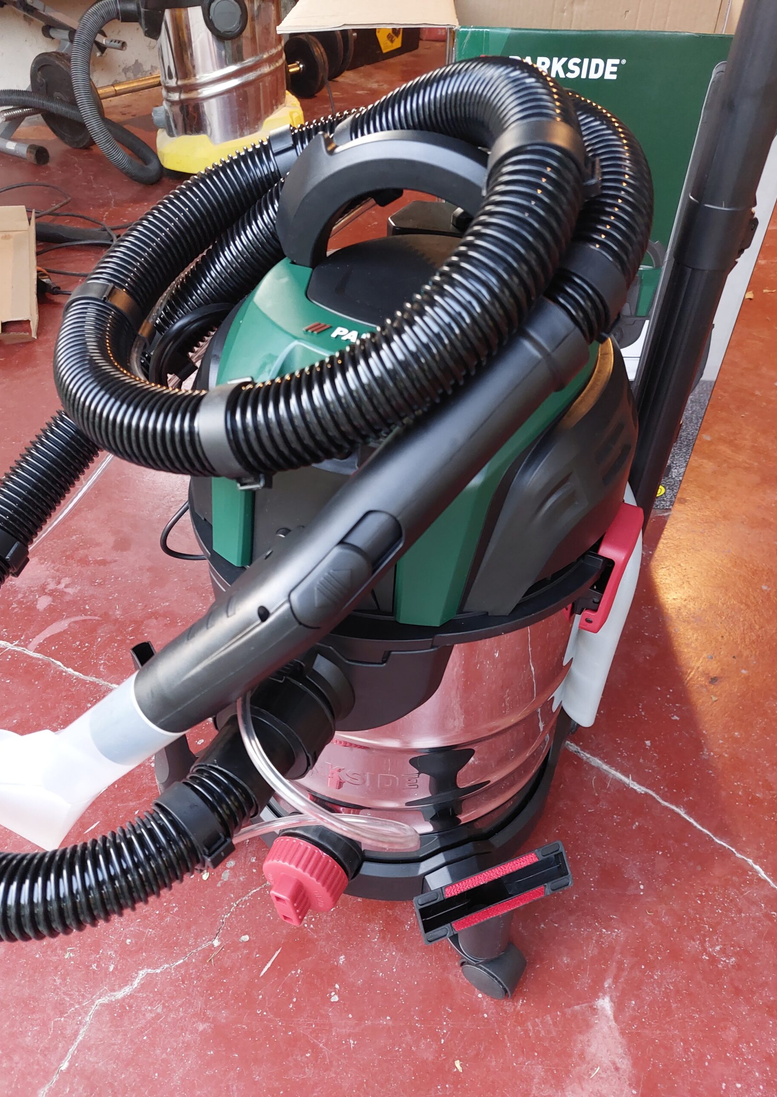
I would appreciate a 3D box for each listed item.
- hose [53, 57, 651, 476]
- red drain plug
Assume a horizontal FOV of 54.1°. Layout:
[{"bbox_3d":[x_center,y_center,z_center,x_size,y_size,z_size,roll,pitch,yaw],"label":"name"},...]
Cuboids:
[{"bbox_3d":[-0.017,-0.210,0.506,0.410,0.205,0.395,0,43,0],"label":"hose"},{"bbox_3d":[-0.068,0.251,0.568,0.064,0.064,0.036,17,46,17],"label":"red drain plug"}]

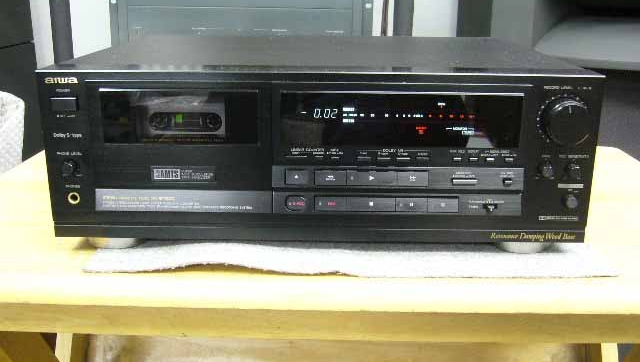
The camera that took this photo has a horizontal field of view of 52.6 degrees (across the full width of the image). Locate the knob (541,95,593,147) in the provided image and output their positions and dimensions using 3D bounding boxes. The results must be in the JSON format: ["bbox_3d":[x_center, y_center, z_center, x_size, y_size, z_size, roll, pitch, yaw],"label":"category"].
[{"bbox_3d":[0.187,-0.044,0.489,0.033,0.033,0.017,1,17,0],"label":"knob"}]

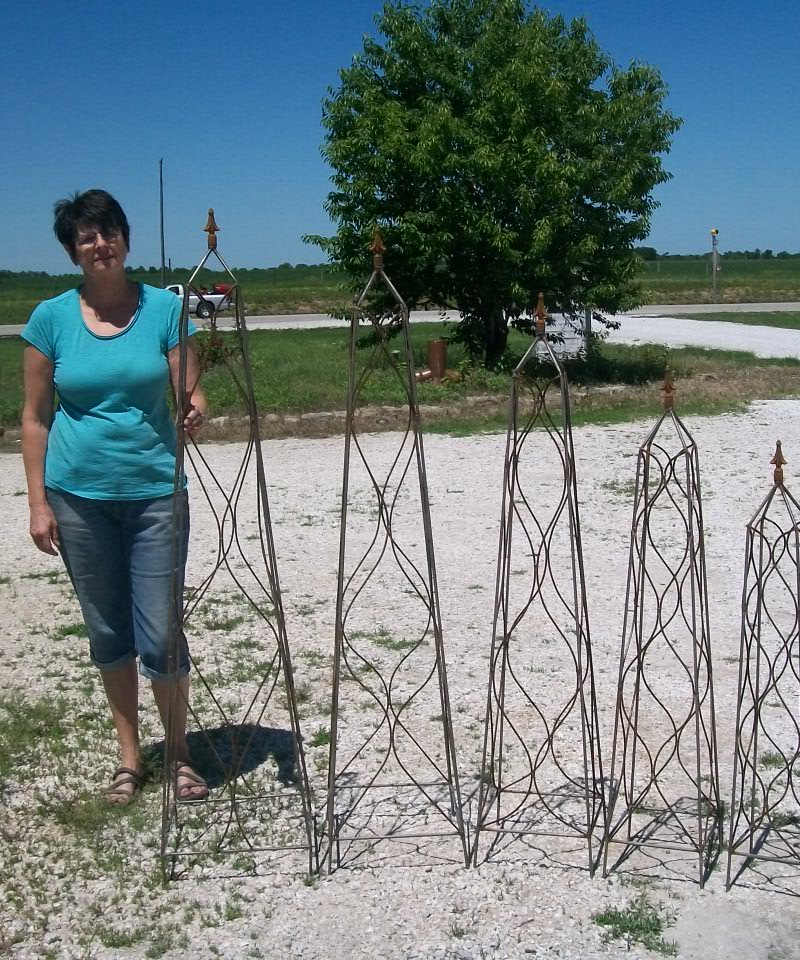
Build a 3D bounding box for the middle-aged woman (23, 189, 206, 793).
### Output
[{"bbox_3d":[-0.756,0.067,3.525,0.500,1.650,0.440,-3,9,-12],"label":"middle-aged woman"}]

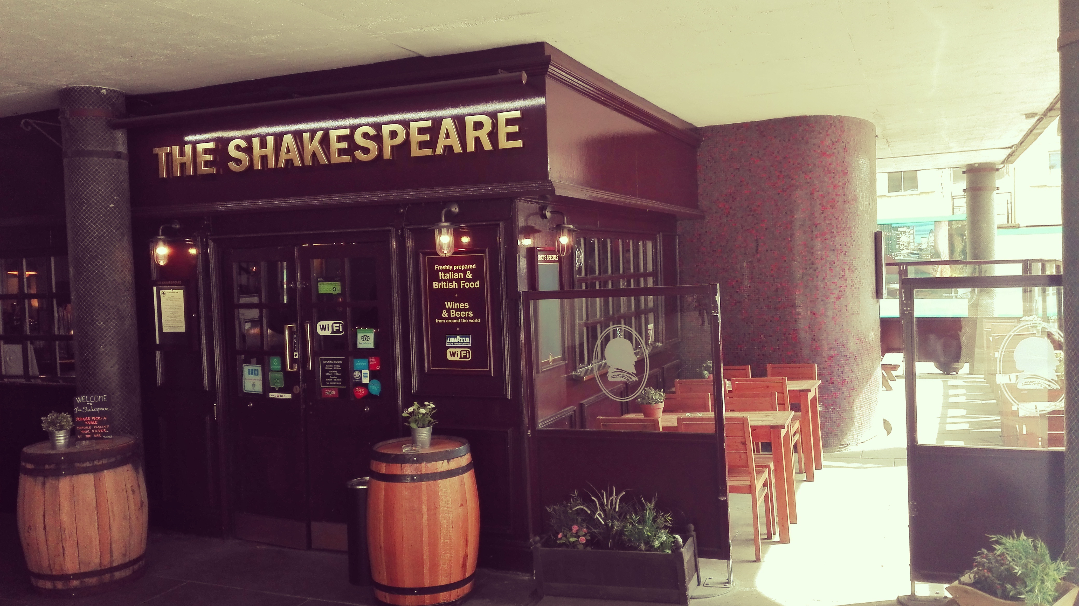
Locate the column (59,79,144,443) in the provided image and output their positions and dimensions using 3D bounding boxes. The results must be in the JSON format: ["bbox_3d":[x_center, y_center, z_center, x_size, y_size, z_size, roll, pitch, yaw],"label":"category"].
[{"bbox_3d":[-2.949,0.139,5.243,0.380,3.112,0.380,-2,2,0],"label":"column"}]

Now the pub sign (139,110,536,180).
[{"bbox_3d":[-1.287,-0.923,4.593,2.534,0.198,0.040,-1,3,18],"label":"pub sign"}]

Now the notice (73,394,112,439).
[{"bbox_3d":[-2.830,0.733,4.906,0.215,0.275,0.030,-2,-4,-8],"label":"notice"}]

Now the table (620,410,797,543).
[{"bbox_3d":[1.130,1.170,5.330,1.190,0.745,0.570,-4,0,24],"label":"table"}]

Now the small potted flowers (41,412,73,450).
[{"bbox_3d":[-2.924,0.771,4.689,0.170,0.220,0.170,-2,2,0],"label":"small potted flowers"}]

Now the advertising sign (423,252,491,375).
[{"bbox_3d":[-0.502,0.057,4.687,0.432,0.731,0.030,-1,3,18],"label":"advertising sign"}]

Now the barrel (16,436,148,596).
[{"bbox_3d":[-2.793,1.283,4.747,0.691,0.845,0.691,-2,2,0],"label":"barrel"}]

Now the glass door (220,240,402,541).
[{"bbox_3d":[-1.513,0.612,5.134,1.310,2.070,0.070,-1,3,18],"label":"glass door"}]

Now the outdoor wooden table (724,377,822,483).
[{"bbox_3d":[1.835,1.114,6.806,1.220,0.765,0.570,-5,0,28],"label":"outdoor wooden table"}]

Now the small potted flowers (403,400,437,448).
[{"bbox_3d":[-0.701,0.706,4.503,0.188,0.267,0.188,-2,3,0],"label":"small potted flowers"}]

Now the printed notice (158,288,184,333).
[{"bbox_3d":[-2.576,0.059,5.431,0.208,0.297,0.015,-1,3,18],"label":"printed notice"}]

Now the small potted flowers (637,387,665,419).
[{"bbox_3d":[0.800,0.716,5.520,0.195,0.235,0.195,-2,2,0],"label":"small potted flowers"}]

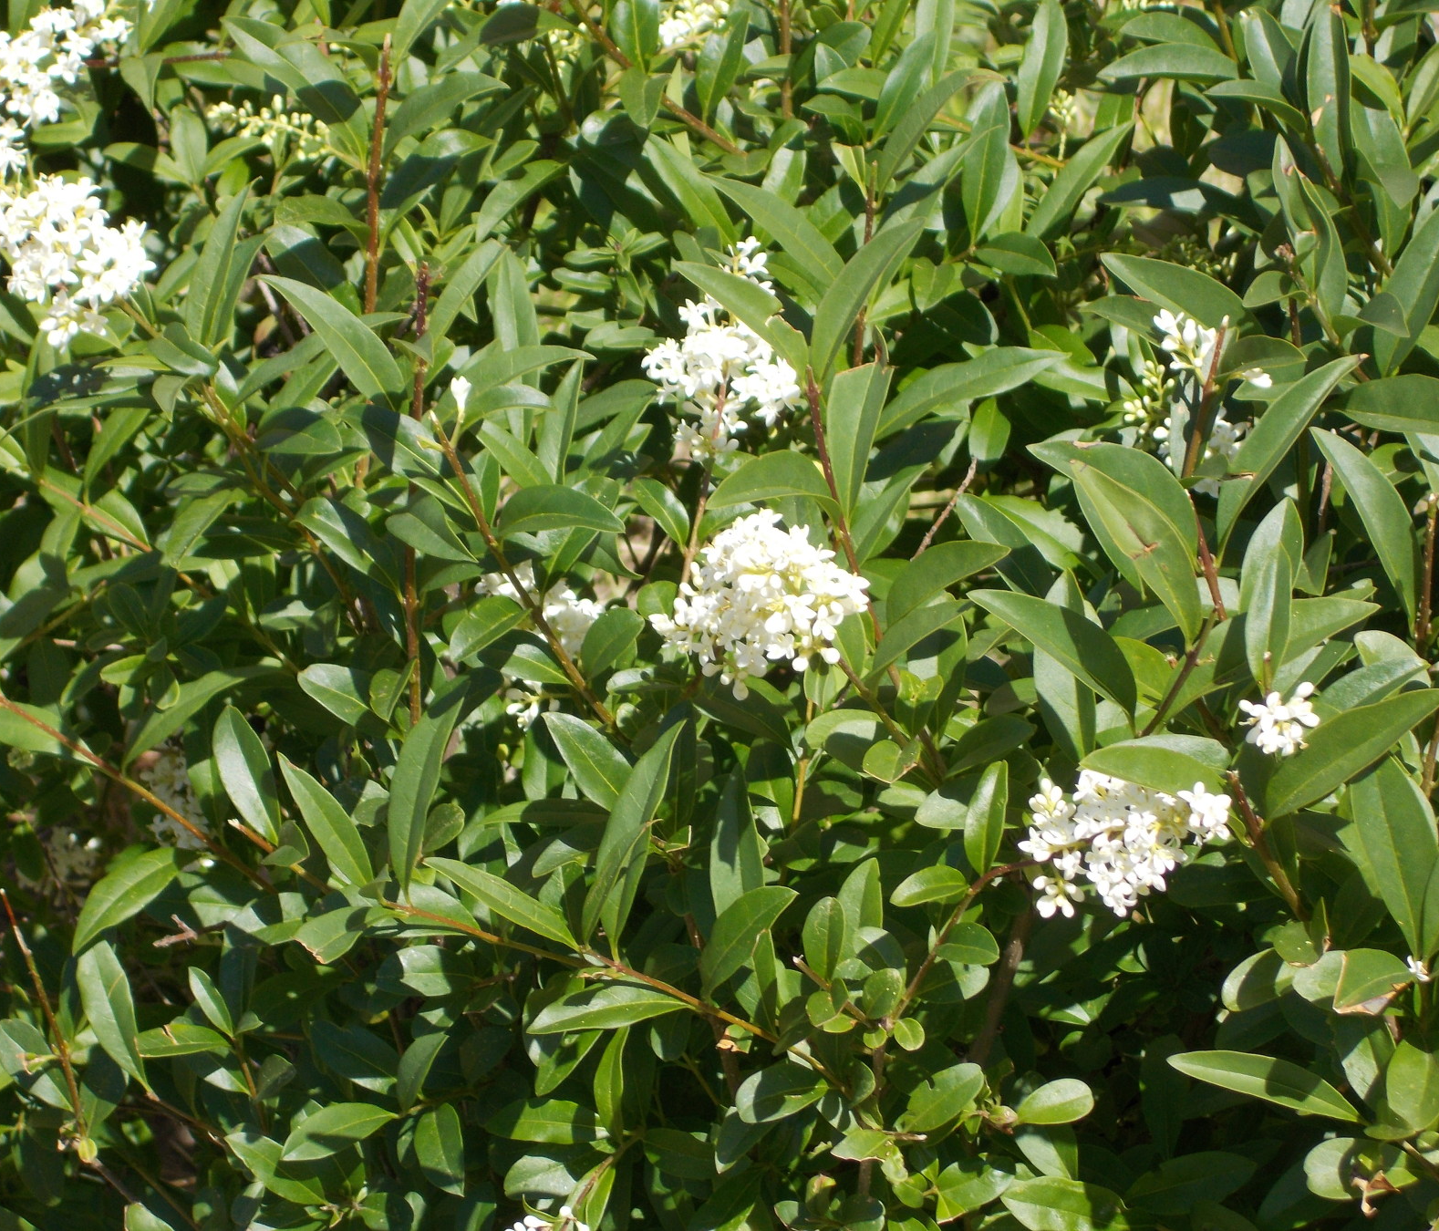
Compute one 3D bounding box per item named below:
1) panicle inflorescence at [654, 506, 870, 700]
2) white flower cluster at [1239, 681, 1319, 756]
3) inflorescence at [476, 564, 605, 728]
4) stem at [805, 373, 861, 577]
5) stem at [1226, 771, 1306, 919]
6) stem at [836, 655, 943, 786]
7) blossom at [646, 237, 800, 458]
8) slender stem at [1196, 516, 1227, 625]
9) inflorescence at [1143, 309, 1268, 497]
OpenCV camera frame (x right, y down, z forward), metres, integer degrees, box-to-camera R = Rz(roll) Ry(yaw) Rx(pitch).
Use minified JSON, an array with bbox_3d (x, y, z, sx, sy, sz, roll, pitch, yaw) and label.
[{"bbox_3d":[0.011,-0.003,1.650,0.058,0.047,0.047,0,16,0],"label":"panicle inflorescence"},{"bbox_3d":[0.147,0.027,1.620,0.021,0.018,0.018,0,16,0],"label":"white flower cluster"},{"bbox_3d":[-0.046,0.007,1.600,0.036,0.043,0.034,0,20,0],"label":"inflorescence"},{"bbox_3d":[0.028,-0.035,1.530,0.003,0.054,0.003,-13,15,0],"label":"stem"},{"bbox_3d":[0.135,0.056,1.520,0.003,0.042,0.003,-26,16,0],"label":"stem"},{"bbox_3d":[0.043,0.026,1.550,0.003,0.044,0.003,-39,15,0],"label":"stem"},{"bbox_3d":[0.001,-0.074,1.700,0.042,0.058,0.040,0,16,0],"label":"blossom"},{"bbox_3d":[0.130,-0.012,1.630,0.002,0.029,0.002,-16,15,0],"label":"slender stem"},{"bbox_3d":[0.121,-0.053,1.540,0.034,0.048,0.034,9,19,0],"label":"inflorescence"}]

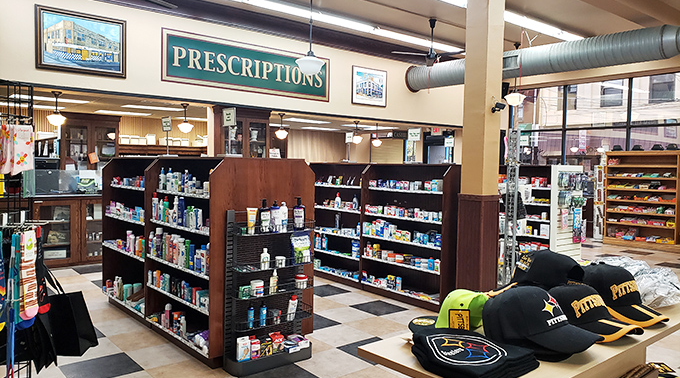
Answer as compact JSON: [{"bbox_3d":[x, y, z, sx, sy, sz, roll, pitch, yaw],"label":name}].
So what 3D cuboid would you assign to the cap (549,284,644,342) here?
[{"bbox_3d":[0.680,0.332,1.410,0.265,0.130,0.180,3,3,36],"label":"cap"}]

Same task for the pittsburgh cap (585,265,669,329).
[{"bbox_3d":[0.911,0.337,1.662,0.265,0.150,0.175,3,3,39],"label":"pittsburgh cap"}]

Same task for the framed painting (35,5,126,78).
[{"bbox_3d":[-3.312,-1.879,6.603,1.074,0.781,0.050,-1,3,-40],"label":"framed painting"}]

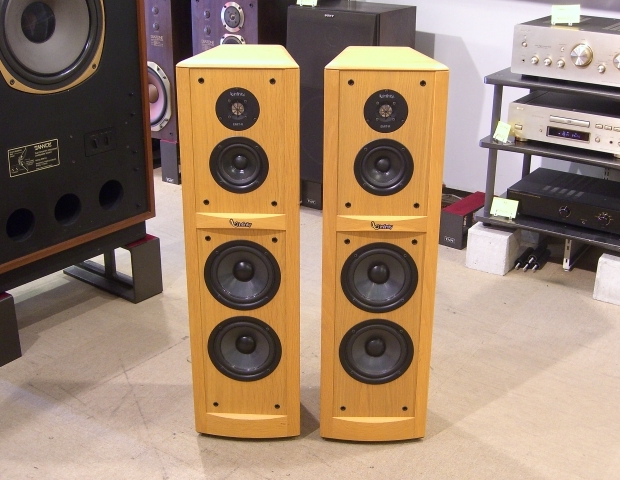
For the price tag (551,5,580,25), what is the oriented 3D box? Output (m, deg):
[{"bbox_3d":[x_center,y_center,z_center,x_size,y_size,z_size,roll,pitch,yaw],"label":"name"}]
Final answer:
[{"bbox_3d":[0.883,-0.776,2.935,0.101,0.064,0.012,-4,10,-11],"label":"price tag"}]

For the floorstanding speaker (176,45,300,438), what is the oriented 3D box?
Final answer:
[{"bbox_3d":[-0.155,0.021,2.155,0.272,0.974,0.285,1,23,2],"label":"floorstanding speaker"}]

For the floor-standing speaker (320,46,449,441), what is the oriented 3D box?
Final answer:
[{"bbox_3d":[0.167,0.026,2.147,0.272,0.974,0.285,1,23,1],"label":"floor-standing speaker"}]

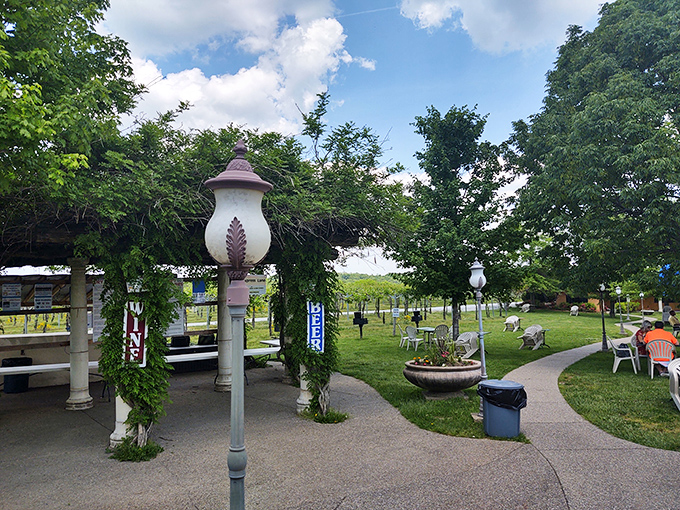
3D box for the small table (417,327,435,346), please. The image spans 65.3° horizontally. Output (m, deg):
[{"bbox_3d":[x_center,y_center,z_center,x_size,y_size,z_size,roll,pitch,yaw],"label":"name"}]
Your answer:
[{"bbox_3d":[3.410,3.175,20.370,0.860,0.670,0.860,0,-5,0],"label":"small table"}]

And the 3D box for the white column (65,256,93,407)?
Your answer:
[{"bbox_3d":[-4.252,1.261,8.750,0.430,2.466,0.430,4,-7,-40],"label":"white column"}]

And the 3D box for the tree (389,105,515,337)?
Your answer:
[{"bbox_3d":[4.069,-1.076,18.934,4.700,8.862,4.700,0,-5,0],"label":"tree"}]

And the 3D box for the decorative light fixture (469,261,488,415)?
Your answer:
[{"bbox_3d":[2.060,1.198,7.807,0.270,2.317,0.270,0,-5,0],"label":"decorative light fixture"}]

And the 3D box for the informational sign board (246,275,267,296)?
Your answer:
[{"bbox_3d":[-2.010,0.714,12.500,0.580,0.460,0.040,2,-6,-30],"label":"informational sign board"}]

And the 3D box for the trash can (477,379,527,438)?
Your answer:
[{"bbox_3d":[2.055,1.926,6.750,0.590,0.670,0.590,-2,-6,0],"label":"trash can"}]

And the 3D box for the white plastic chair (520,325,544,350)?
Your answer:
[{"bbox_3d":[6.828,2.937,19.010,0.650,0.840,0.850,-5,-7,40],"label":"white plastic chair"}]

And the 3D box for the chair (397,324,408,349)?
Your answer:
[{"bbox_3d":[2.532,3.136,20.500,0.580,0.880,0.570,-1,-6,-10],"label":"chair"}]

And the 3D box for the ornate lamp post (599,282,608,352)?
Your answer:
[{"bbox_3d":[9.061,2.113,18.226,0.260,2.301,0.260,0,-5,0],"label":"ornate lamp post"}]

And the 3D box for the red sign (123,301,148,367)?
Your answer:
[{"bbox_3d":[-2.344,0.898,6.050,0.260,0.770,0.040,3,-6,-30],"label":"red sign"}]

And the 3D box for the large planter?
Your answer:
[{"bbox_3d":[1.884,2.192,9.655,1.460,0.500,1.460,0,-5,0],"label":"large planter"}]

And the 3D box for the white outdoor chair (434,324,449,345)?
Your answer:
[{"bbox_3d":[3.559,2.924,18.600,0.570,0.890,0.580,1,-6,-20],"label":"white outdoor chair"}]

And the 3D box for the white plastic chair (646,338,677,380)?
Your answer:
[{"bbox_3d":[6.795,2.149,11.200,0.580,0.830,0.580,-4,-6,25],"label":"white plastic chair"}]

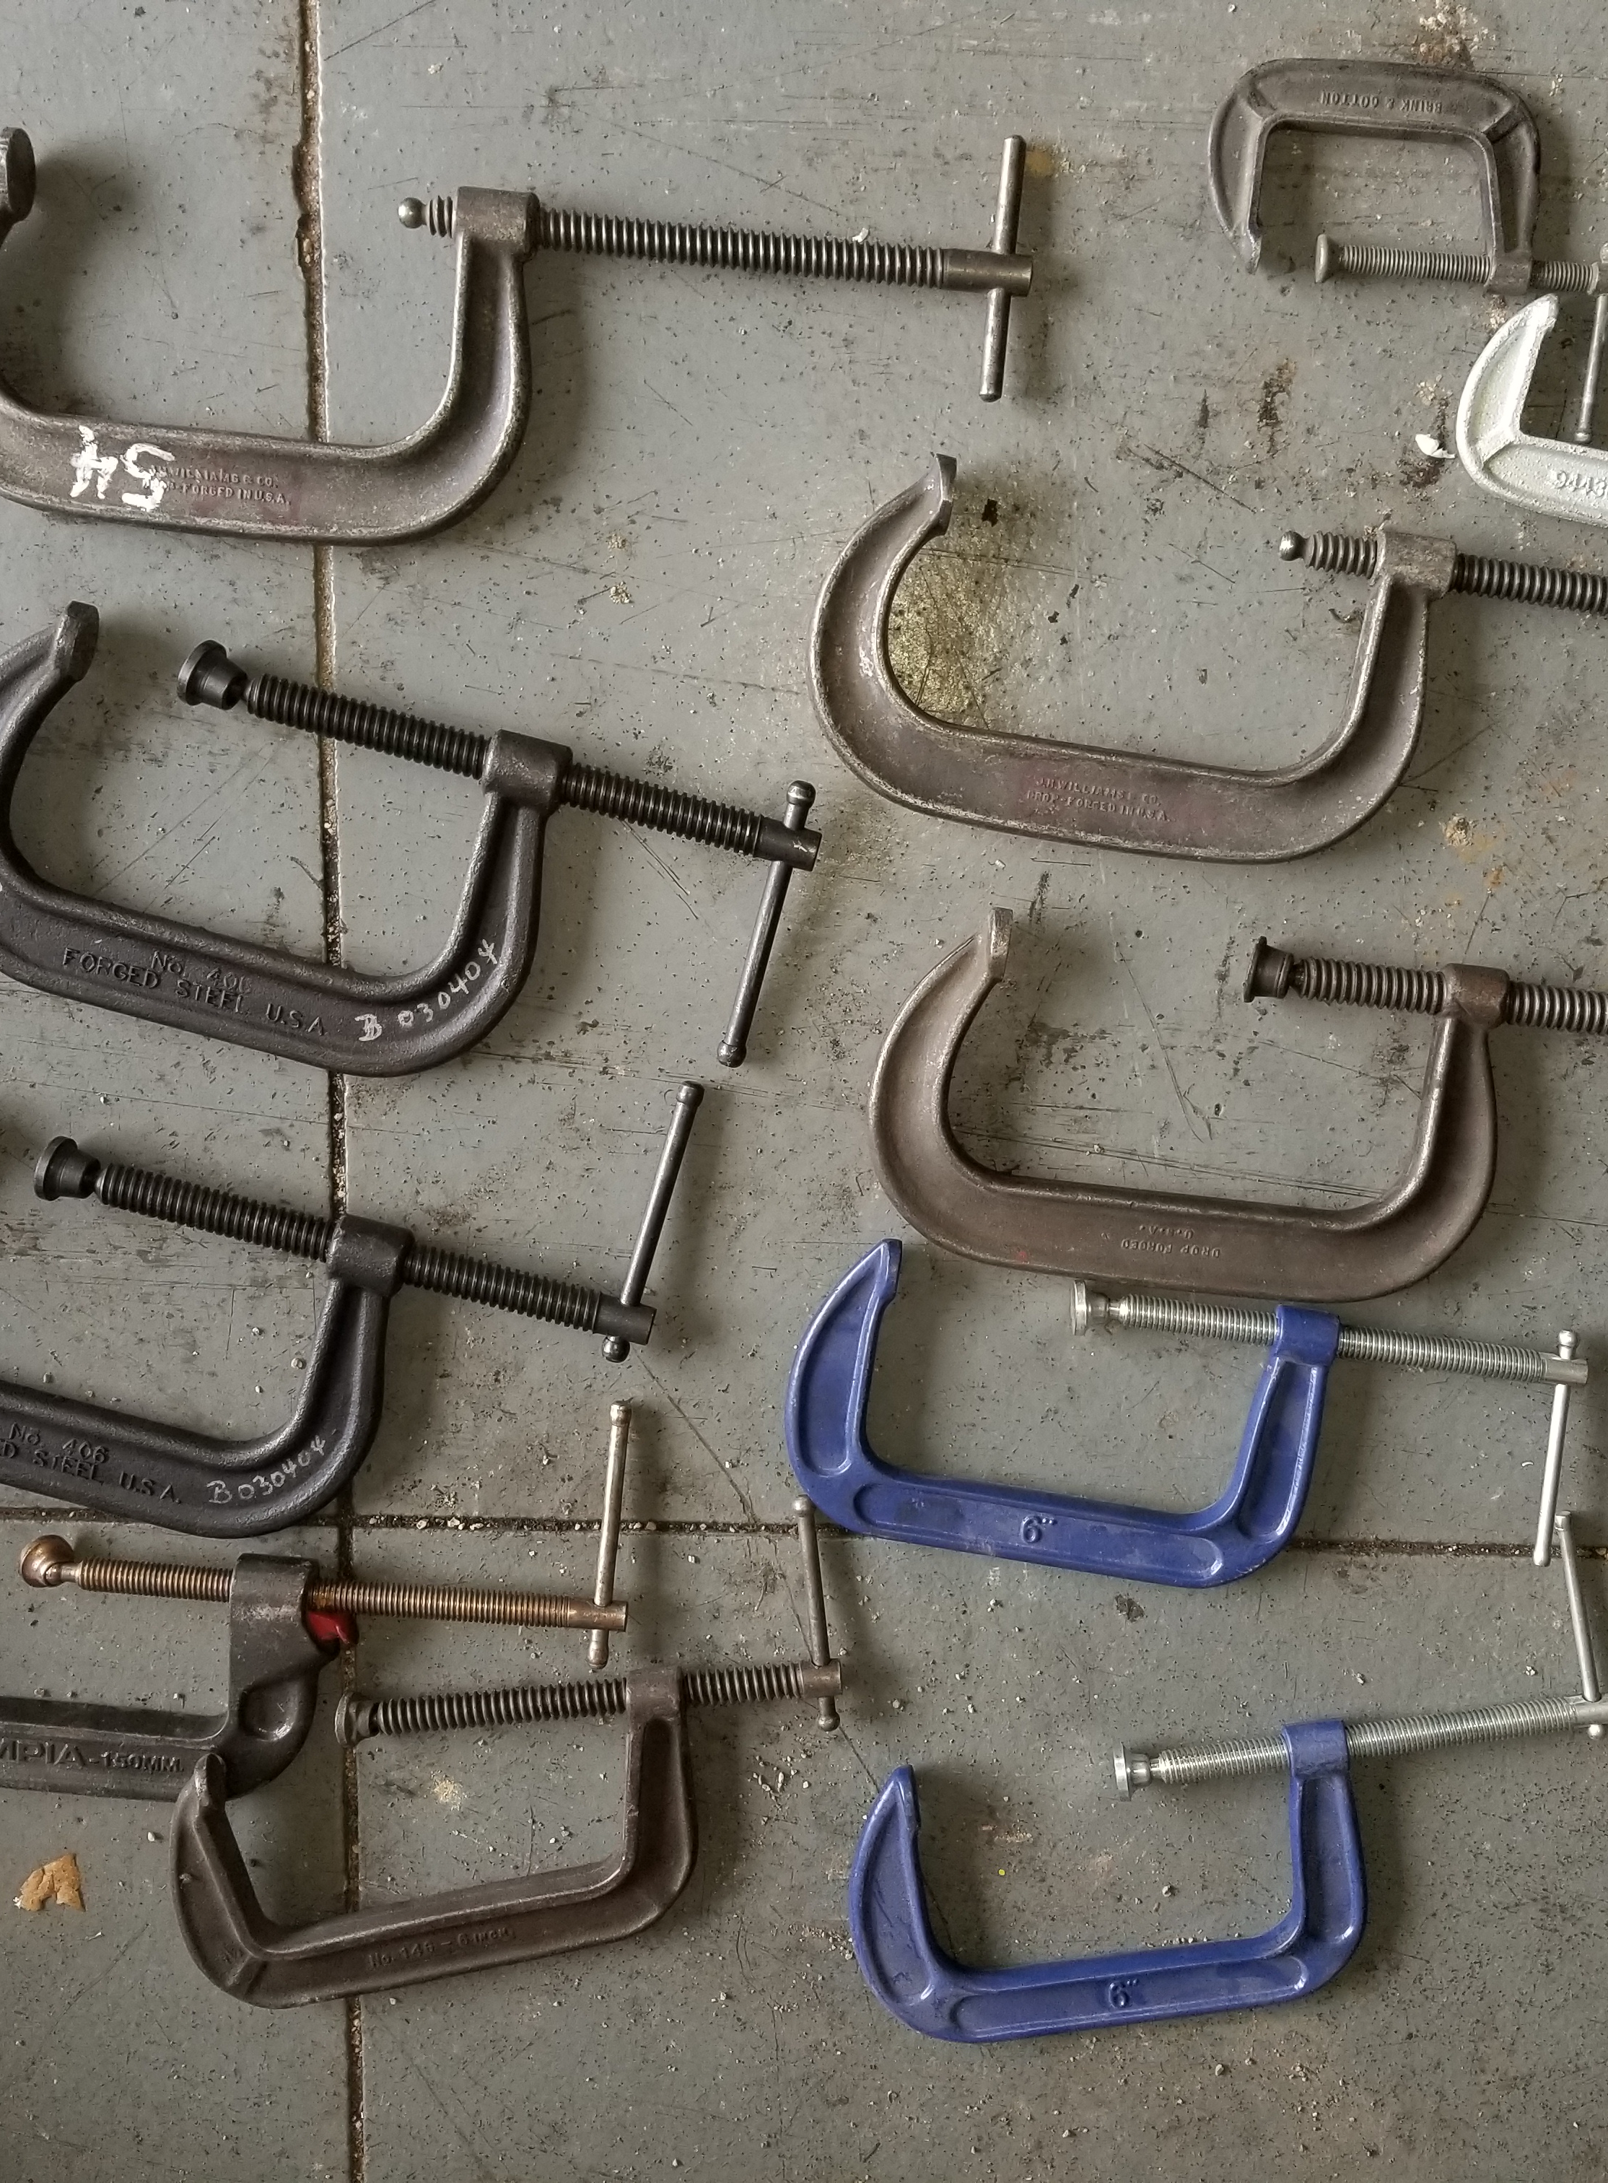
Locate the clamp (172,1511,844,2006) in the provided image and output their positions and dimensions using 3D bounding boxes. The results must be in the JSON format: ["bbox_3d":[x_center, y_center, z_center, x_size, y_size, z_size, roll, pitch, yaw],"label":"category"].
[{"bbox_3d":[-0.137,0.309,1.010,0.321,0.034,0.215,-6,97,3],"label":"clamp"}]

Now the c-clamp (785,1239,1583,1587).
[{"bbox_3d":[0.169,0.153,0.985,0.353,0.028,0.141,7,98,2],"label":"c-clamp"}]

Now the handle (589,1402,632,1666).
[{"bbox_3d":[-0.089,0.204,1.001,0.009,0.009,0.122,5,91,2],"label":"handle"}]

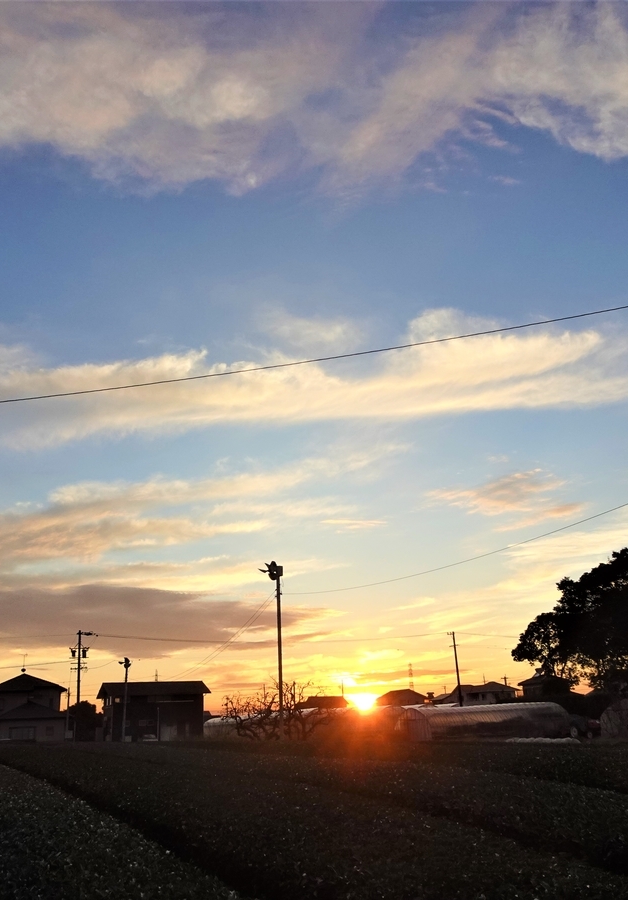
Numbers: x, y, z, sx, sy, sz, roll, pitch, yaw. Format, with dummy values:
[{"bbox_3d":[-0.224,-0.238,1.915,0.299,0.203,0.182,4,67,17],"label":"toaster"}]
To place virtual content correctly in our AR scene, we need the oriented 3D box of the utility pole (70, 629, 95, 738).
[{"bbox_3d":[-24.736,25.222,88.263,2.200,12.300,0.900,-1,-18,-5],"label":"utility pole"}]

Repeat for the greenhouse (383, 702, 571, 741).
[{"bbox_3d":[13.455,21.923,67.255,13.500,2.600,5.500,5,-19,-22],"label":"greenhouse"}]

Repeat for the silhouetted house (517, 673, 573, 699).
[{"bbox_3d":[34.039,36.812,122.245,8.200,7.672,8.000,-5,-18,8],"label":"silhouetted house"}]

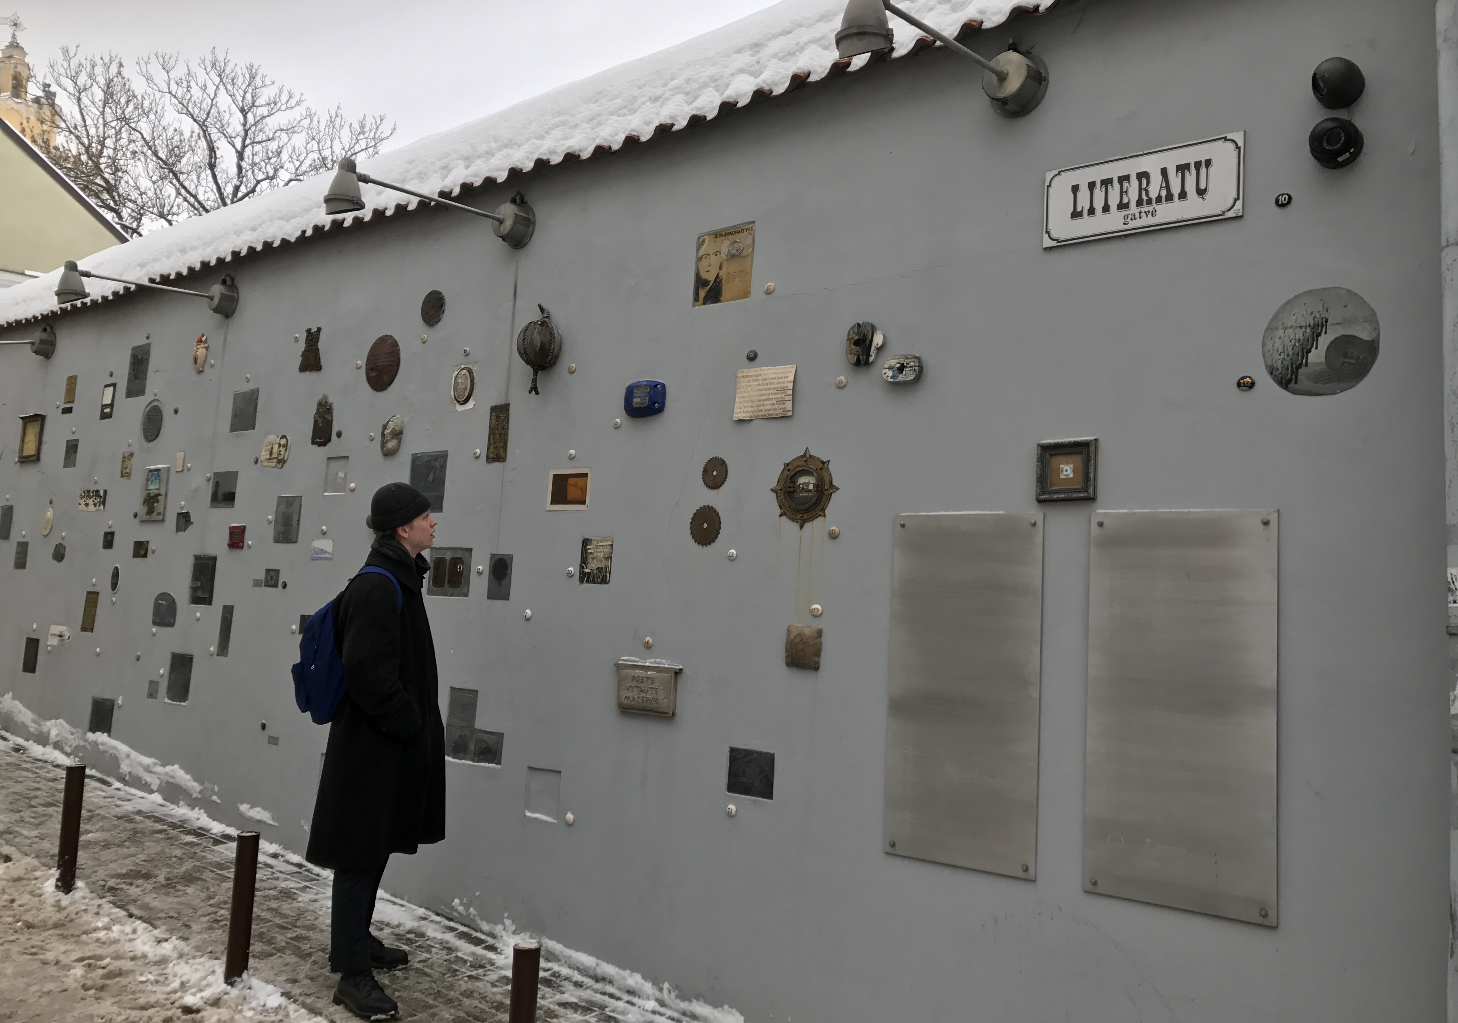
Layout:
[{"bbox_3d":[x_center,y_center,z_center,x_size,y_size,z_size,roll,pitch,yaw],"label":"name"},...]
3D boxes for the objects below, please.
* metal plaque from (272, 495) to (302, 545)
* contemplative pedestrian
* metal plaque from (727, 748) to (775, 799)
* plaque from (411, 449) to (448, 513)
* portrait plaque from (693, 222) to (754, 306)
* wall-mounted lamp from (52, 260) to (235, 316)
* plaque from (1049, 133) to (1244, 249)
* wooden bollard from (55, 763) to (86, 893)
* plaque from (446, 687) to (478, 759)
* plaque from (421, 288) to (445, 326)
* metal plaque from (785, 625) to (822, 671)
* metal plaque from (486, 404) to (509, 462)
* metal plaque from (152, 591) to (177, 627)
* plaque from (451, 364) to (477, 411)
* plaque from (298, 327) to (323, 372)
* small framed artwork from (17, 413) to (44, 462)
[{"bbox_3d":[-2.313,0.043,6.188,0.224,0.246,0.020,-1,-7,38],"label":"metal plaque"},{"bbox_3d":[-1.240,0.819,4.273,0.480,1.800,0.500,3,-5,-5],"label":"contemplative pedestrian"},{"bbox_3d":[0.079,0.928,4.186,0.201,0.161,0.020,-1,-7,38],"label":"metal plaque"},{"bbox_3d":[-1.436,-0.137,5.575,0.277,0.285,0.020,-1,-7,38],"label":"plaque"},{"bbox_3d":[-0.020,-0.941,4.522,0.277,0.294,0.020,-1,-7,38],"label":"portrait plaque"},{"bbox_3d":[-3.225,-1.227,6.544,0.210,0.380,0.950,-1,-7,38],"label":"wall-mounted lamp"},{"bbox_3d":[1.251,-0.976,3.604,0.607,0.249,0.020,-1,-6,38],"label":"plaque"},{"bbox_3d":[-2.904,1.396,5.205,0.076,0.542,0.076,-1,-6,38],"label":"wooden bollard"},{"bbox_3d":[-1.169,0.929,5.166,0.189,0.305,0.020,-1,-7,38],"label":"plaque"},{"bbox_3d":[-1.366,-0.943,5.485,0.176,0.168,0.025,-1,-6,38],"label":"plaque"},{"bbox_3d":[0.253,0.476,4.138,0.145,0.150,0.035,-1,-7,38],"label":"metal plaque"},{"bbox_3d":[-1.041,-0.348,5.286,0.131,0.262,0.020,-1,-7,38],"label":"metal plaque"},{"bbox_3d":[-3.294,0.572,6.886,0.267,0.196,0.025,-1,-7,38],"label":"metal plaque"},{"bbox_3d":[-1.253,-0.587,5.528,0.171,0.211,0.030,-1,-6,38],"label":"plaque"},{"bbox_3d":[-2.262,-0.875,6.361,0.222,0.238,0.030,-1,-6,38],"label":"plaque"},{"bbox_3d":[-5.023,-0.528,8.487,0.330,0.345,0.045,-1,-6,38],"label":"small framed artwork"}]

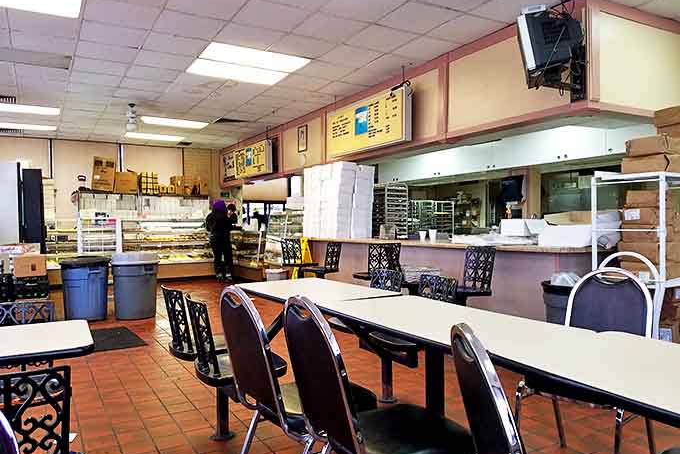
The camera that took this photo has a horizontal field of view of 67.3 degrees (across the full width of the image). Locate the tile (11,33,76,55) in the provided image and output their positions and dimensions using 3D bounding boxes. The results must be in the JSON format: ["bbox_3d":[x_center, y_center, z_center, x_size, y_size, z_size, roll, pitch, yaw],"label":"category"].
[{"bbox_3d":[-3.127,-1.950,5.412,0.610,0.022,0.610,-1,1,-30],"label":"tile"}]

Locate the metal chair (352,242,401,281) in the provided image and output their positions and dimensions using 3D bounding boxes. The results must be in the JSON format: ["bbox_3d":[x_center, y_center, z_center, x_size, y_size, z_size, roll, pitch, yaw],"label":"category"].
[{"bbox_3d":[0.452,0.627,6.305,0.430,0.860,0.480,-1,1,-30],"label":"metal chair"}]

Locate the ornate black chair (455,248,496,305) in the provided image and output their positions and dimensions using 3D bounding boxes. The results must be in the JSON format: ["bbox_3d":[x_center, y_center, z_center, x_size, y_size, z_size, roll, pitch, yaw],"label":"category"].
[{"bbox_3d":[1.210,0.640,5.040,0.500,0.870,0.420,-1,0,-26],"label":"ornate black chair"}]

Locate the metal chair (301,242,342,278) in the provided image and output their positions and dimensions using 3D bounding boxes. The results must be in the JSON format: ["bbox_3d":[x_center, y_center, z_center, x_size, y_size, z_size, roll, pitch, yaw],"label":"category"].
[{"bbox_3d":[-0.233,0.649,7.157,0.430,0.850,0.420,-1,0,-31],"label":"metal chair"}]

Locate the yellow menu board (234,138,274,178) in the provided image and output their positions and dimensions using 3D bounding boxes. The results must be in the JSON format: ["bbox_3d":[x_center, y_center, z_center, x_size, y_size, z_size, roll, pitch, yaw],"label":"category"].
[{"bbox_3d":[-1.844,-1.377,10.776,0.120,0.650,1.900,-1,0,-31],"label":"yellow menu board"}]

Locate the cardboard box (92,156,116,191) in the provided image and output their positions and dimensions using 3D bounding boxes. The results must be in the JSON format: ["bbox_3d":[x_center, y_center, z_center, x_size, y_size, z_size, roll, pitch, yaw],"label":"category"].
[{"bbox_3d":[-5.226,-1.163,11.309,0.450,0.730,0.380,-1,0,-30],"label":"cardboard box"}]

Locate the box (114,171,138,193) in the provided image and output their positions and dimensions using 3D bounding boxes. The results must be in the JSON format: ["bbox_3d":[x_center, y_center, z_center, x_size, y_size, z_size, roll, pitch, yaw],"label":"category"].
[{"bbox_3d":[-4.822,-0.990,11.546,0.460,0.460,0.400,-1,0,-30],"label":"box"}]

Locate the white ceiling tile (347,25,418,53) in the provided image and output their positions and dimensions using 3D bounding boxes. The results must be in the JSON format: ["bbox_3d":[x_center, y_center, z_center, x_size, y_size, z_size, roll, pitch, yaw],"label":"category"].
[{"bbox_3d":[0.429,-1.981,5.358,0.605,0.020,0.605,-1,1,-30],"label":"white ceiling tile"}]

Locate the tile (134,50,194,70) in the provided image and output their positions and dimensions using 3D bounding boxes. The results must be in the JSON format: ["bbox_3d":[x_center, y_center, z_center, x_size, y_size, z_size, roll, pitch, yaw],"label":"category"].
[{"bbox_3d":[-2.074,-1.965,6.028,0.610,0.022,0.610,-1,1,-30],"label":"tile"}]

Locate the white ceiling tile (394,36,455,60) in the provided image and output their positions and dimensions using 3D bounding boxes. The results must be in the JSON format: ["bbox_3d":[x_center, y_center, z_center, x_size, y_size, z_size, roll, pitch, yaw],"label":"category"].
[{"bbox_3d":[0.955,-1.990,5.666,0.605,0.020,0.605,-1,1,-30],"label":"white ceiling tile"}]

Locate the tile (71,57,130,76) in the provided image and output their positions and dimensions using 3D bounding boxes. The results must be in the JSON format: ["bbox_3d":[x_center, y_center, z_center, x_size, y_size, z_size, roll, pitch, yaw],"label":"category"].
[{"bbox_3d":[-2.912,-1.961,6.246,0.605,0.020,0.605,-1,0,-30],"label":"tile"}]

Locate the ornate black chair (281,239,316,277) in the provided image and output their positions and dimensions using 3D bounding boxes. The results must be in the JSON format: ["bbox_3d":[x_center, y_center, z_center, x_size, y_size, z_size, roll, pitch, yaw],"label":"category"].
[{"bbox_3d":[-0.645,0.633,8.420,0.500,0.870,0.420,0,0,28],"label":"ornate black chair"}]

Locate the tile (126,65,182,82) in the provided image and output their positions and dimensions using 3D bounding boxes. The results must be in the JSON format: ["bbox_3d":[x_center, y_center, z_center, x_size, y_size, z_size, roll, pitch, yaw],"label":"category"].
[{"bbox_3d":[-2.386,-1.968,6.555,0.605,0.020,0.605,-1,0,-30],"label":"tile"}]

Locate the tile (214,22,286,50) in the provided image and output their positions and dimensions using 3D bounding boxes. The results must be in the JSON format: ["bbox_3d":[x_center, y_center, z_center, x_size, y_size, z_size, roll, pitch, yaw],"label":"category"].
[{"bbox_3d":[-0.931,-1.970,5.284,0.610,0.022,0.610,-1,1,-30],"label":"tile"}]

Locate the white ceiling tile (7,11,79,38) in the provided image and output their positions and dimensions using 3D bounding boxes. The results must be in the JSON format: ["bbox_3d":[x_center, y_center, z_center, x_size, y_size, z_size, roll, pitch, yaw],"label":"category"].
[{"bbox_3d":[-2.811,-1.927,4.866,0.610,0.020,0.610,-1,0,-31],"label":"white ceiling tile"}]

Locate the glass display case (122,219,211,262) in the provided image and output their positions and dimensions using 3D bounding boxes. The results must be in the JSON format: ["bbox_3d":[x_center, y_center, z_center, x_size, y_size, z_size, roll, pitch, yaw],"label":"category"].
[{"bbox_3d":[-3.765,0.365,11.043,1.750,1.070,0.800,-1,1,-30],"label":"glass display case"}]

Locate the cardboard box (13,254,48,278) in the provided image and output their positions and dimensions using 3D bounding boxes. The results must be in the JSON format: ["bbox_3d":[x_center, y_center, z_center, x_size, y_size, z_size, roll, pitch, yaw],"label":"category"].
[{"bbox_3d":[-4.674,0.599,7.694,0.410,0.290,0.340,-1,1,-30],"label":"cardboard box"}]

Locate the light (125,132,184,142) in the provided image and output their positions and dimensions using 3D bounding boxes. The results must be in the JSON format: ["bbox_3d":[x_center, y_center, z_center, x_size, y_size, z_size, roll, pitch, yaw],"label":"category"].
[{"bbox_3d":[-4.050,-1.949,11.150,1.200,0.060,0.600,-1,0,-31],"label":"light"}]

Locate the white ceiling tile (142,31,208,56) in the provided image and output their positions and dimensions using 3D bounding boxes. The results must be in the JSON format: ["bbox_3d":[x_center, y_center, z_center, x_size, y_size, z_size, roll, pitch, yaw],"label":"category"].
[{"bbox_3d":[-1.765,-1.960,5.489,0.605,0.020,0.605,-1,1,-30],"label":"white ceiling tile"}]

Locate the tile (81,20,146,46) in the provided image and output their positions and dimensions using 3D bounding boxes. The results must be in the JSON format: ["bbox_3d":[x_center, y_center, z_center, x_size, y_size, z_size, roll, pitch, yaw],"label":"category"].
[{"bbox_3d":[-2.292,-1.956,5.194,0.610,0.022,0.610,-1,1,-30],"label":"tile"}]

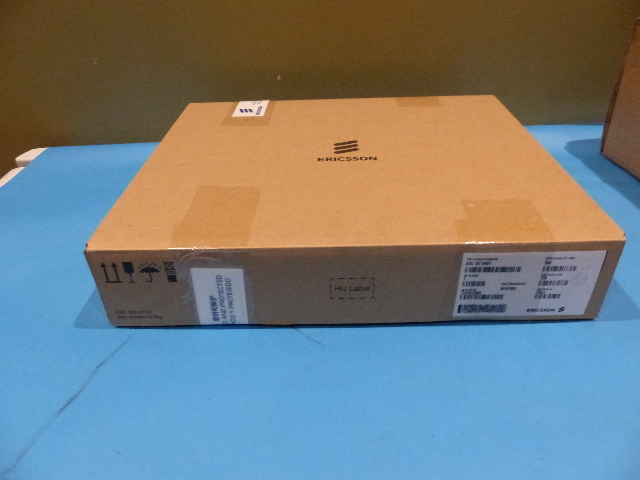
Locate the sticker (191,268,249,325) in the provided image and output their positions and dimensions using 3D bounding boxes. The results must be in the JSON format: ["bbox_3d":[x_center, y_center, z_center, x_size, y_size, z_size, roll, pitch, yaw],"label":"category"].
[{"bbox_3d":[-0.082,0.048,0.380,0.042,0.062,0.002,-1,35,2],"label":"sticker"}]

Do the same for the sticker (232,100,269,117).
[{"bbox_3d":[-0.090,-0.173,0.609,0.041,0.002,0.061,-1,35,2],"label":"sticker"}]

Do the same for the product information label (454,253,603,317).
[{"bbox_3d":[0.165,0.036,0.369,0.108,0.066,0.002,-1,35,2],"label":"product information label"}]

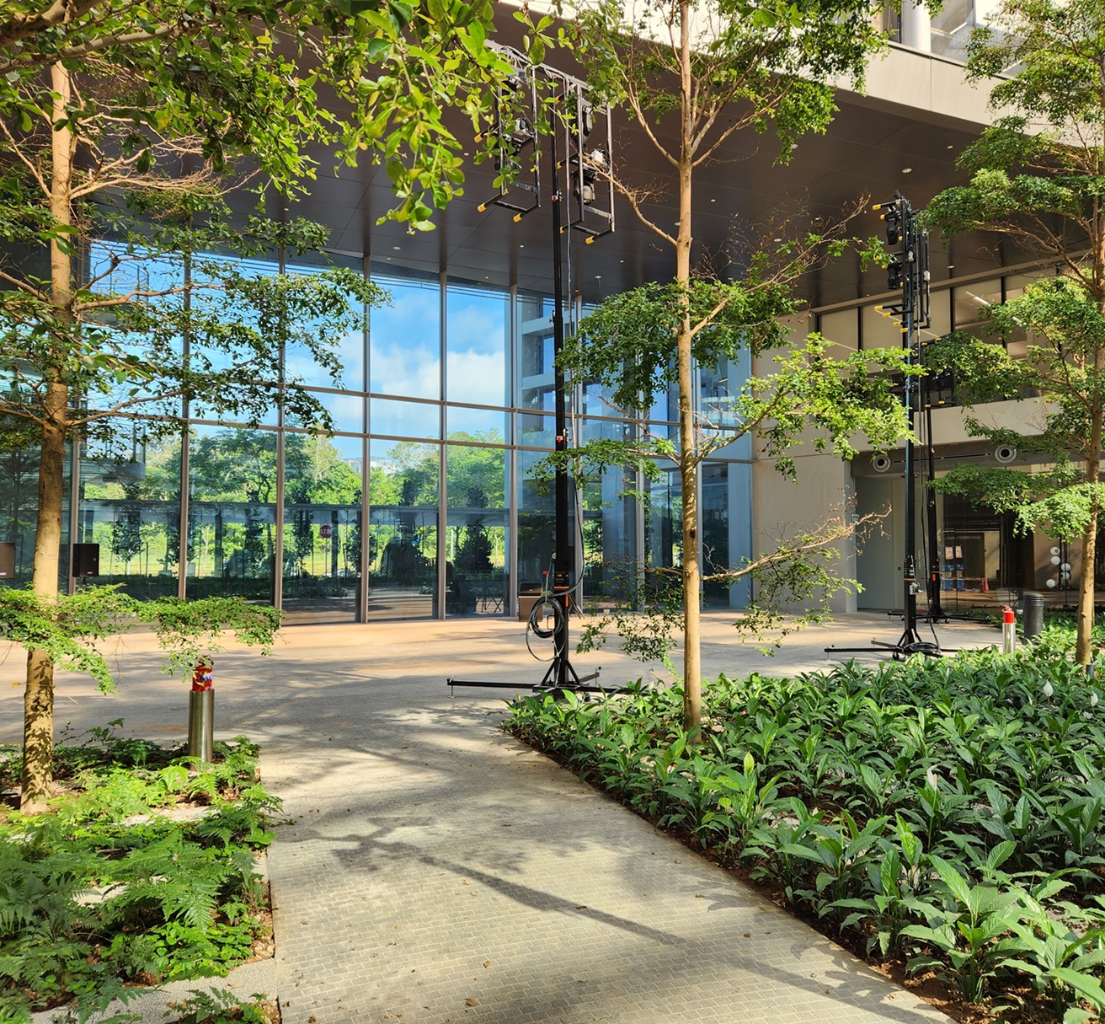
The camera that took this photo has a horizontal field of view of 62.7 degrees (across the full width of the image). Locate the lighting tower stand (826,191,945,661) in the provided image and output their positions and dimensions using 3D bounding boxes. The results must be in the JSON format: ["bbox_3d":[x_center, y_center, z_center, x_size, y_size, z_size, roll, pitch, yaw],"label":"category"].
[{"bbox_3d":[5.283,-1.220,13.568,1.820,6.850,1.880,-2,-4,41],"label":"lighting tower stand"}]

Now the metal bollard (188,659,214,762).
[{"bbox_3d":[-2.551,1.451,6.597,0.175,0.788,0.175,0,-3,0],"label":"metal bollard"}]

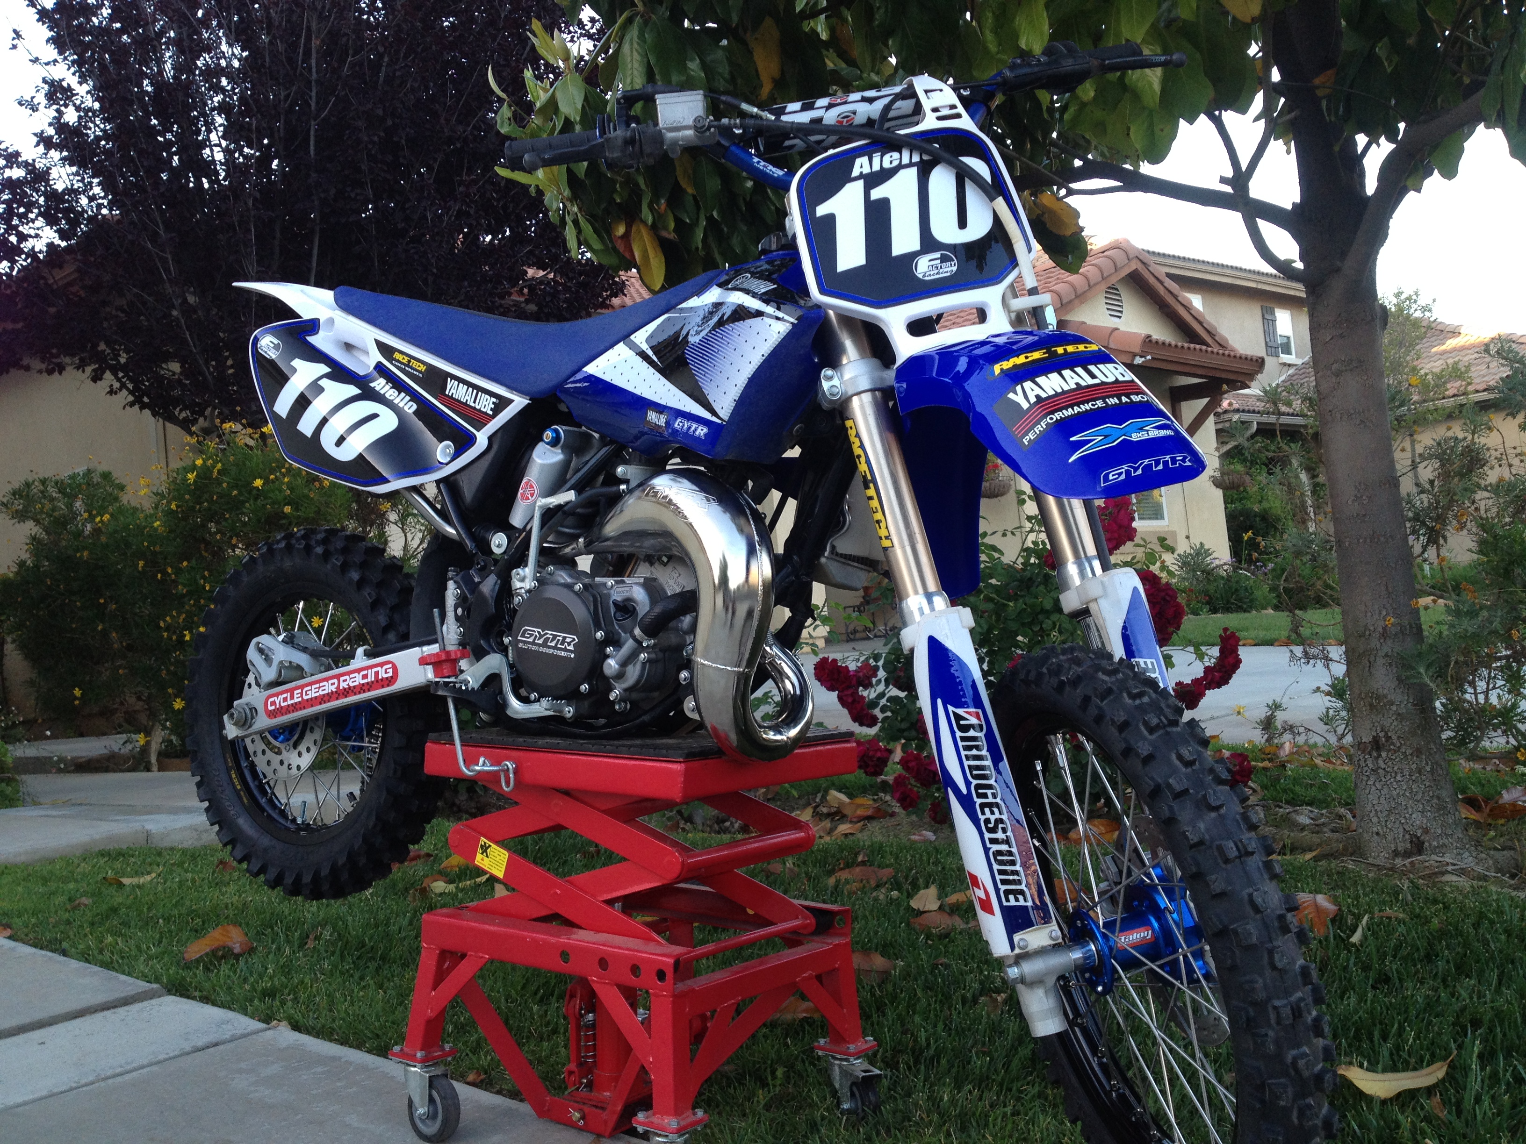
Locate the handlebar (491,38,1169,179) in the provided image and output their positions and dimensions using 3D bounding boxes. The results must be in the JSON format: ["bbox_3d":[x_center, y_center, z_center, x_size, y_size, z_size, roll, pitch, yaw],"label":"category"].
[{"bbox_3d":[0.100,-0.506,1.690,0.765,0.150,0.150,-13,-12,-12],"label":"handlebar"}]

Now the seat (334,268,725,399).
[{"bbox_3d":[-0.319,-0.307,2.000,0.650,0.170,0.190,9,4,36],"label":"seat"}]

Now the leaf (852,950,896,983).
[{"bbox_3d":[0.169,0.639,2.500,0.105,0.035,0.065,-2,-2,-6],"label":"leaf"}]

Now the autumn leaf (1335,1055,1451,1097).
[{"bbox_3d":[0.802,0.642,1.960,0.150,0.035,0.050,-2,-2,-6],"label":"autumn leaf"}]

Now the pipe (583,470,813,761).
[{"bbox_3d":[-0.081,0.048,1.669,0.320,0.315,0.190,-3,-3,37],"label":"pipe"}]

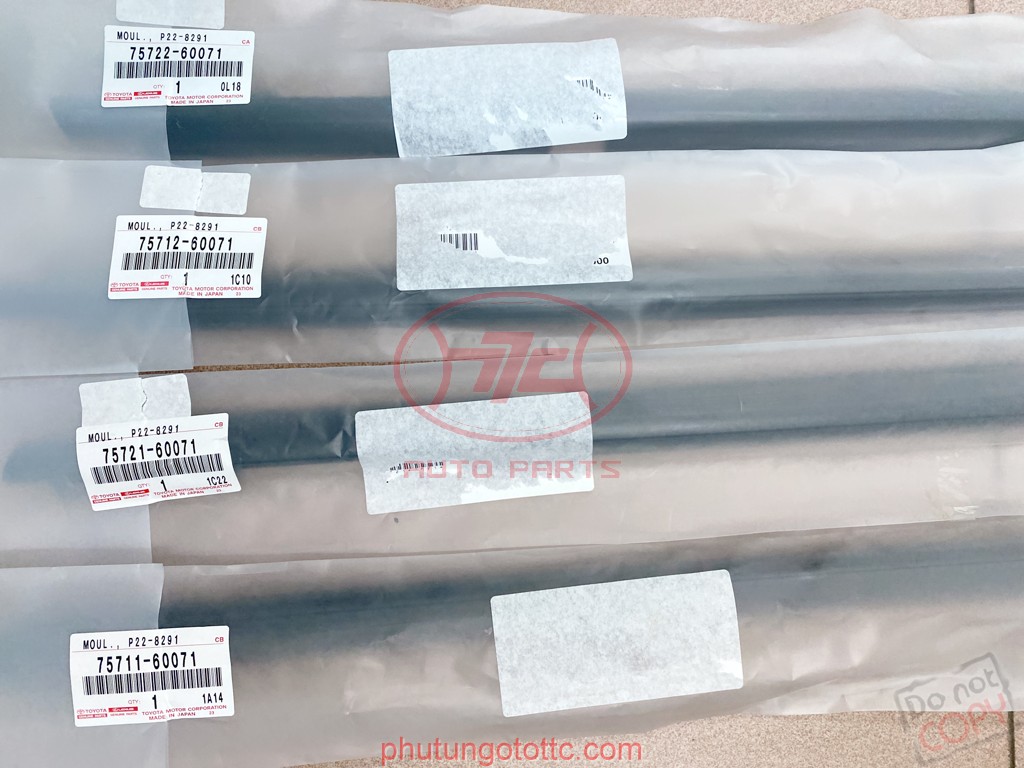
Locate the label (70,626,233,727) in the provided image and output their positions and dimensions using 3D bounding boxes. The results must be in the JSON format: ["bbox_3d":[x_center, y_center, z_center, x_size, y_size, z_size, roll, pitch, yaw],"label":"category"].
[{"bbox_3d":[-0.165,0.134,0.354,0.074,0.002,0.043,-5,84,-1],"label":"label"}]

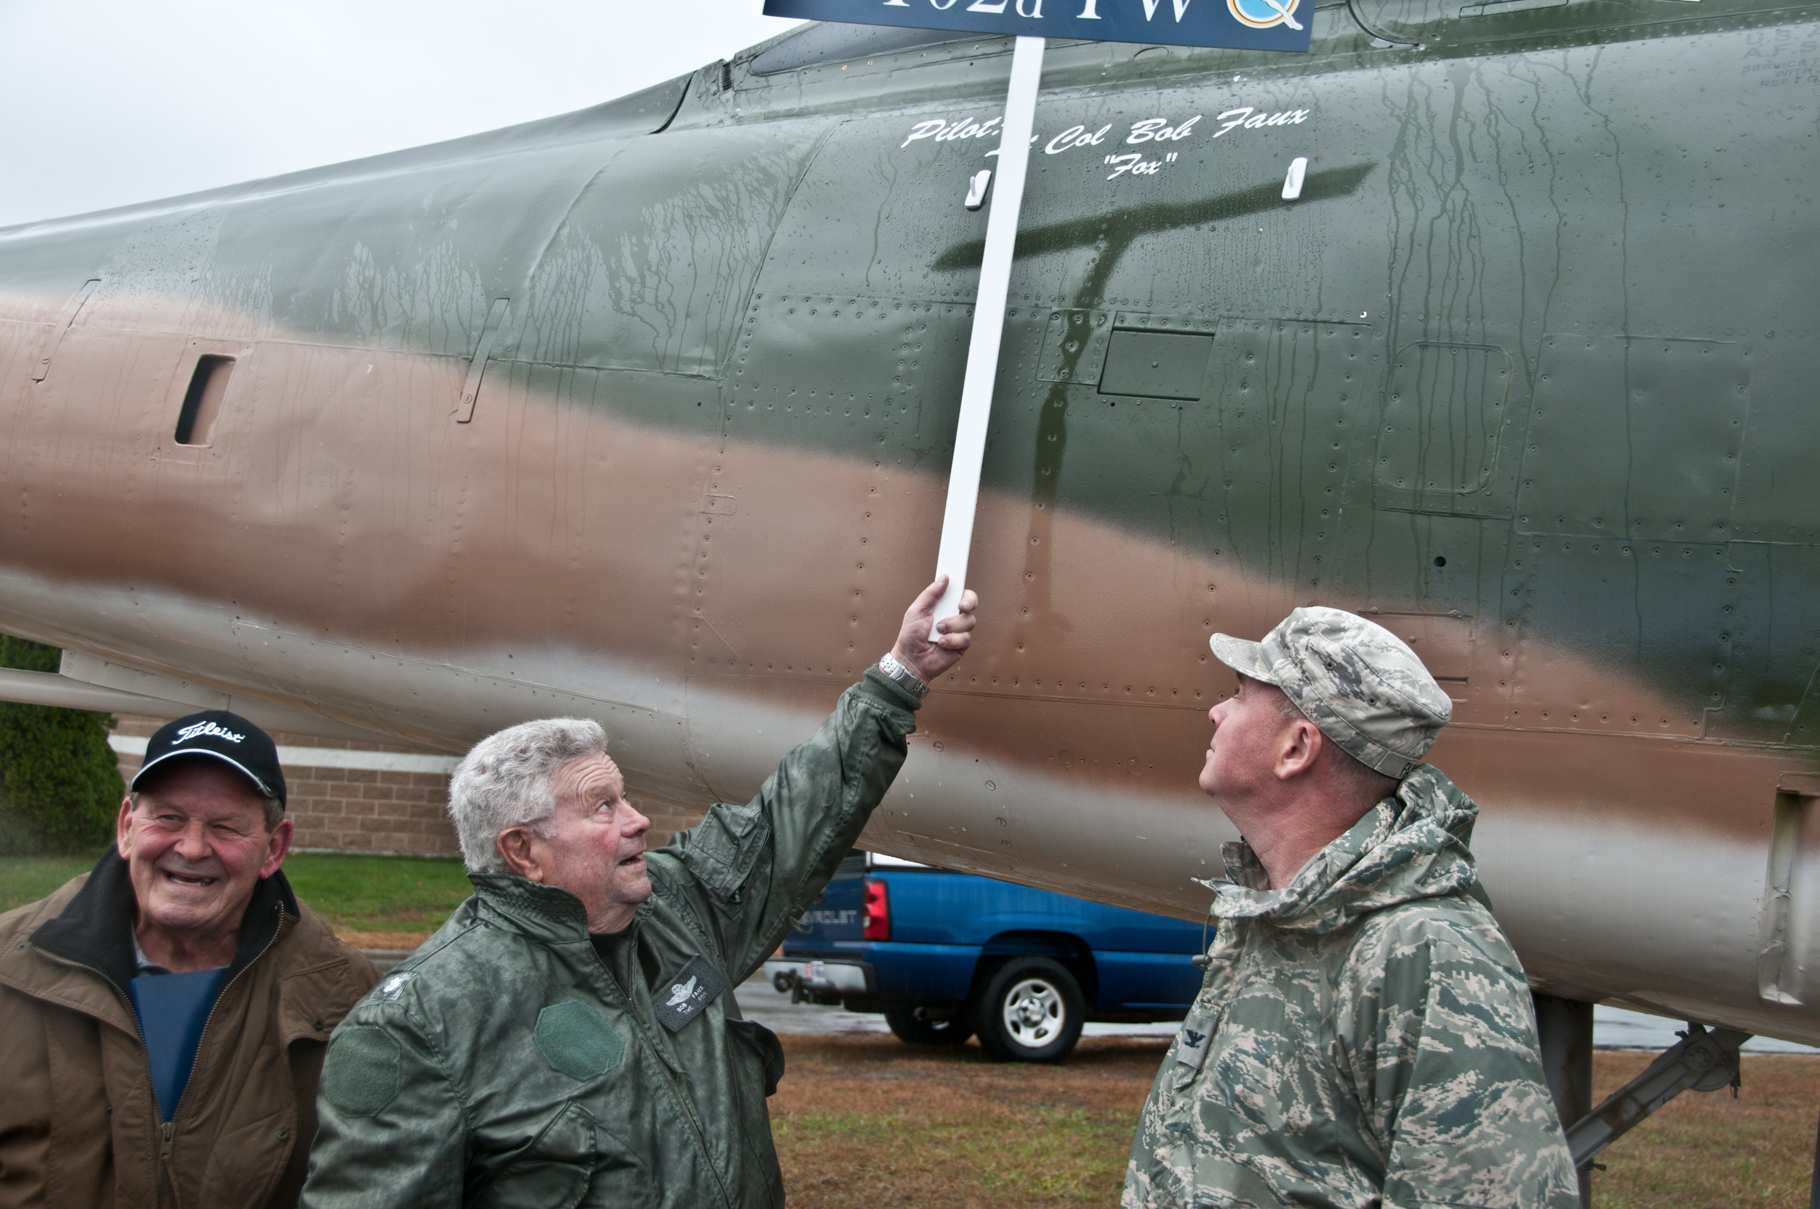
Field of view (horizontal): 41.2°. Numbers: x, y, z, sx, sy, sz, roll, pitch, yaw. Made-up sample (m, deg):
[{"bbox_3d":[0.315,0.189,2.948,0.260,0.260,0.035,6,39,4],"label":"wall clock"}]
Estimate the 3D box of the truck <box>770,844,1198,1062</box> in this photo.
[{"bbox_3d":[1.956,2.365,17.586,5.750,1.870,2.000,5,-7,-21],"label":"truck"}]

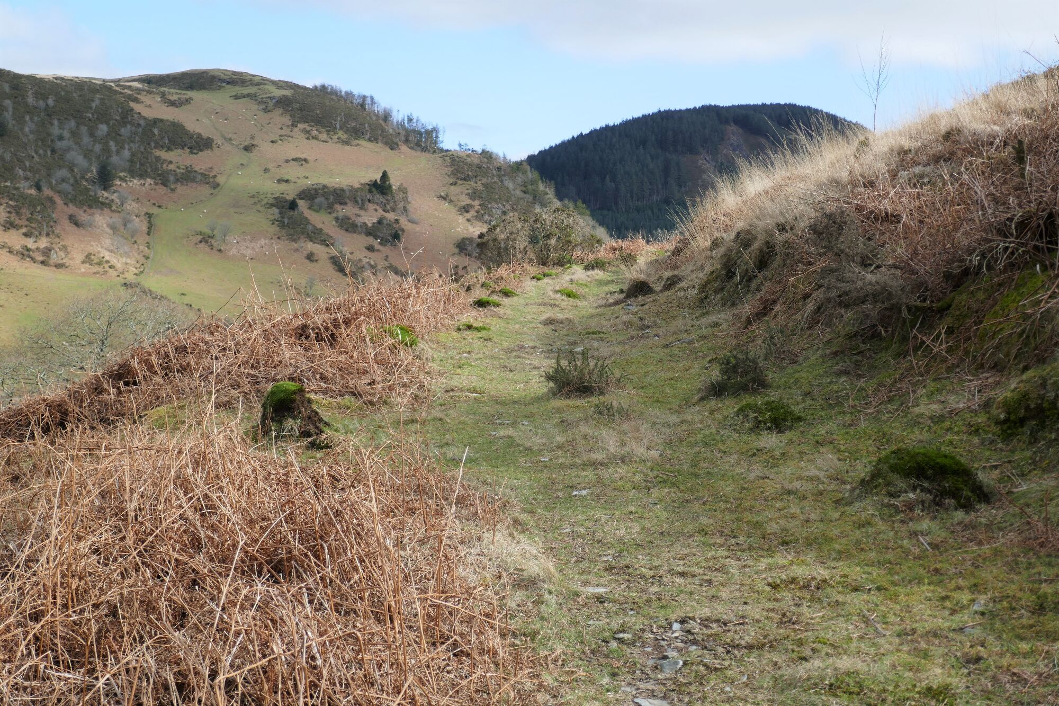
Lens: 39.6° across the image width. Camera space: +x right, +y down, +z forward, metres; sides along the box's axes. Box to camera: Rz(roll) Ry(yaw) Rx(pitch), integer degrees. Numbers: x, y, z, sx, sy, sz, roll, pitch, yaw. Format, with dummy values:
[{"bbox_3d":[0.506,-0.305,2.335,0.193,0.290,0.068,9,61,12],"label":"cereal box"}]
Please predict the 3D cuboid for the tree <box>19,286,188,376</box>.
[{"bbox_3d":[-15.934,-0.248,55.000,6.300,4.900,6.000,0,3,0],"label":"tree"}]

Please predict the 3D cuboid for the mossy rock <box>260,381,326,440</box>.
[{"bbox_3d":[-1.705,0.424,10.600,0.470,0.430,0.440,0,3,0],"label":"mossy rock"}]

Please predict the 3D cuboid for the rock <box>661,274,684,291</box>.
[{"bbox_3d":[3.114,-1.531,32.000,0.500,0.380,0.500,0,3,0],"label":"rock"}]

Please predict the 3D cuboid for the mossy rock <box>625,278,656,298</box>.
[{"bbox_3d":[2.215,-1.287,29.500,0.630,0.400,0.580,0,3,0],"label":"mossy rock"}]

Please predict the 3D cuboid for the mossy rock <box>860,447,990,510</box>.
[{"bbox_3d":[2.127,0.671,7.900,0.690,0.310,0.570,0,3,0],"label":"mossy rock"}]

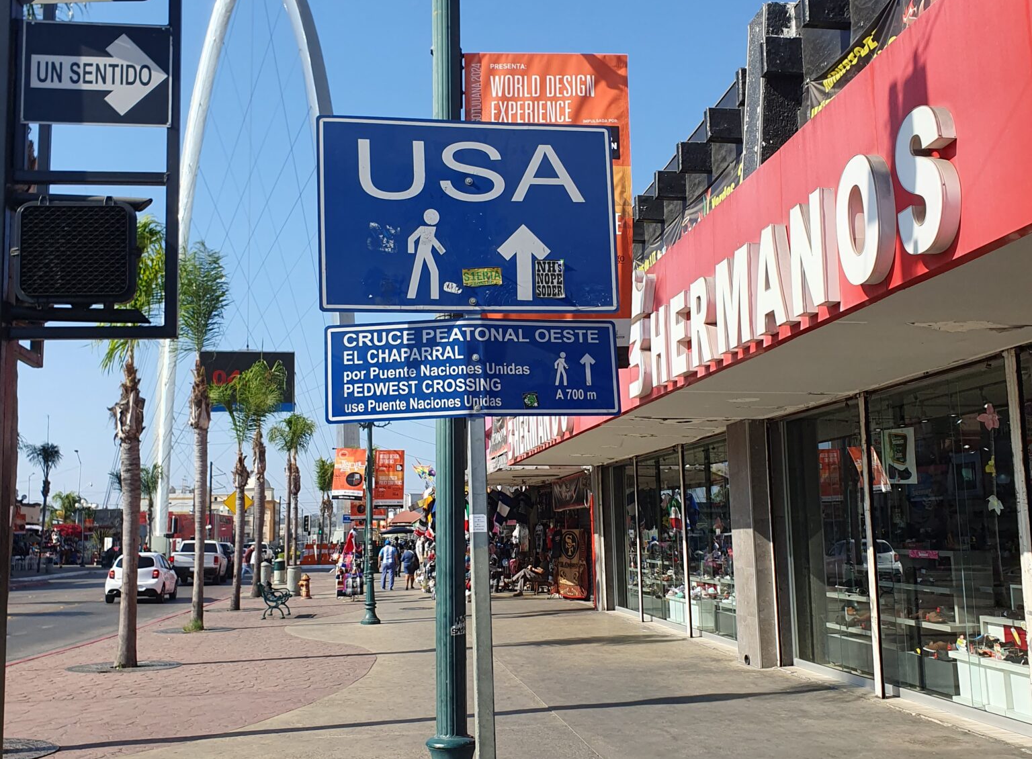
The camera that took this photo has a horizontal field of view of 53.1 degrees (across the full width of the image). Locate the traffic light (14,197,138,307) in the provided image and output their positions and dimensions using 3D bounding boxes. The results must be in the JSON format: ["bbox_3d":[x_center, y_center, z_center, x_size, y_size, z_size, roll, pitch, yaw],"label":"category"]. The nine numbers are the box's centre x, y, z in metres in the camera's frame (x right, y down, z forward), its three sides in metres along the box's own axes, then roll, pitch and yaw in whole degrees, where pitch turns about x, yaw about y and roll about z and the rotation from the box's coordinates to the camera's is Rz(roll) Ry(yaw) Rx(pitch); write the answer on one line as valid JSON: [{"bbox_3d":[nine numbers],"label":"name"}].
[{"bbox_3d":[-1.804,-0.508,4.299,0.510,0.460,0.220,-1,-9,-5],"label":"traffic light"}]

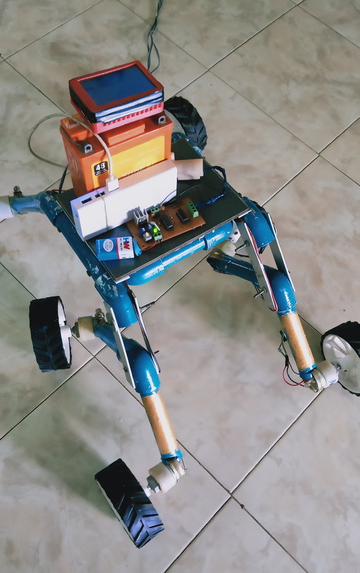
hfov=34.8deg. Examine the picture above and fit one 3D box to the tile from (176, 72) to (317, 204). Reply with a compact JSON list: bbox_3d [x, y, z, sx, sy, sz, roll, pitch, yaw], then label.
[{"bbox_3d":[0.068,-0.266,1.135,0.300,0.009,0.300,42,69,15],"label":"tile"}]

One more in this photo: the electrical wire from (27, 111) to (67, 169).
[{"bbox_3d":[-0.156,-0.176,0.691,0.045,0.080,0.036,-28,70,-17],"label":"electrical wire"}]

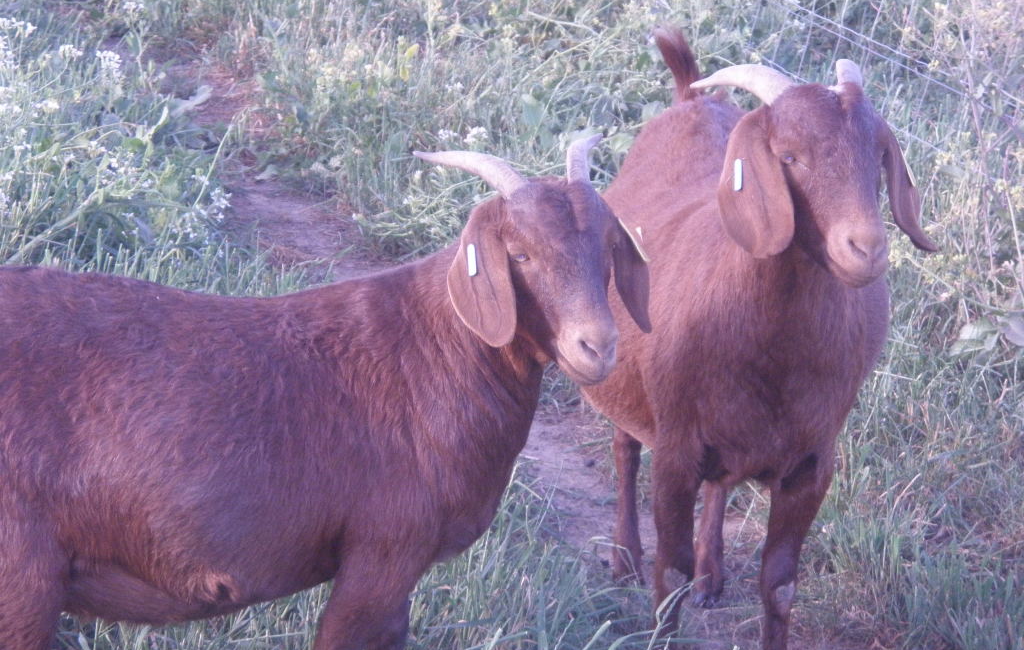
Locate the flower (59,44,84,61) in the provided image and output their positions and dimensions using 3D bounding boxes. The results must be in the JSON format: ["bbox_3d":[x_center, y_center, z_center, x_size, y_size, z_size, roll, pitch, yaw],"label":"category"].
[{"bbox_3d":[-0.967,-0.598,7.400,0.056,0.032,0.050,0,13,0],"label":"flower"}]

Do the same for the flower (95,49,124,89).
[{"bbox_3d":[-0.869,-0.553,7.300,0.060,0.074,0.055,0,13,0],"label":"flower"}]

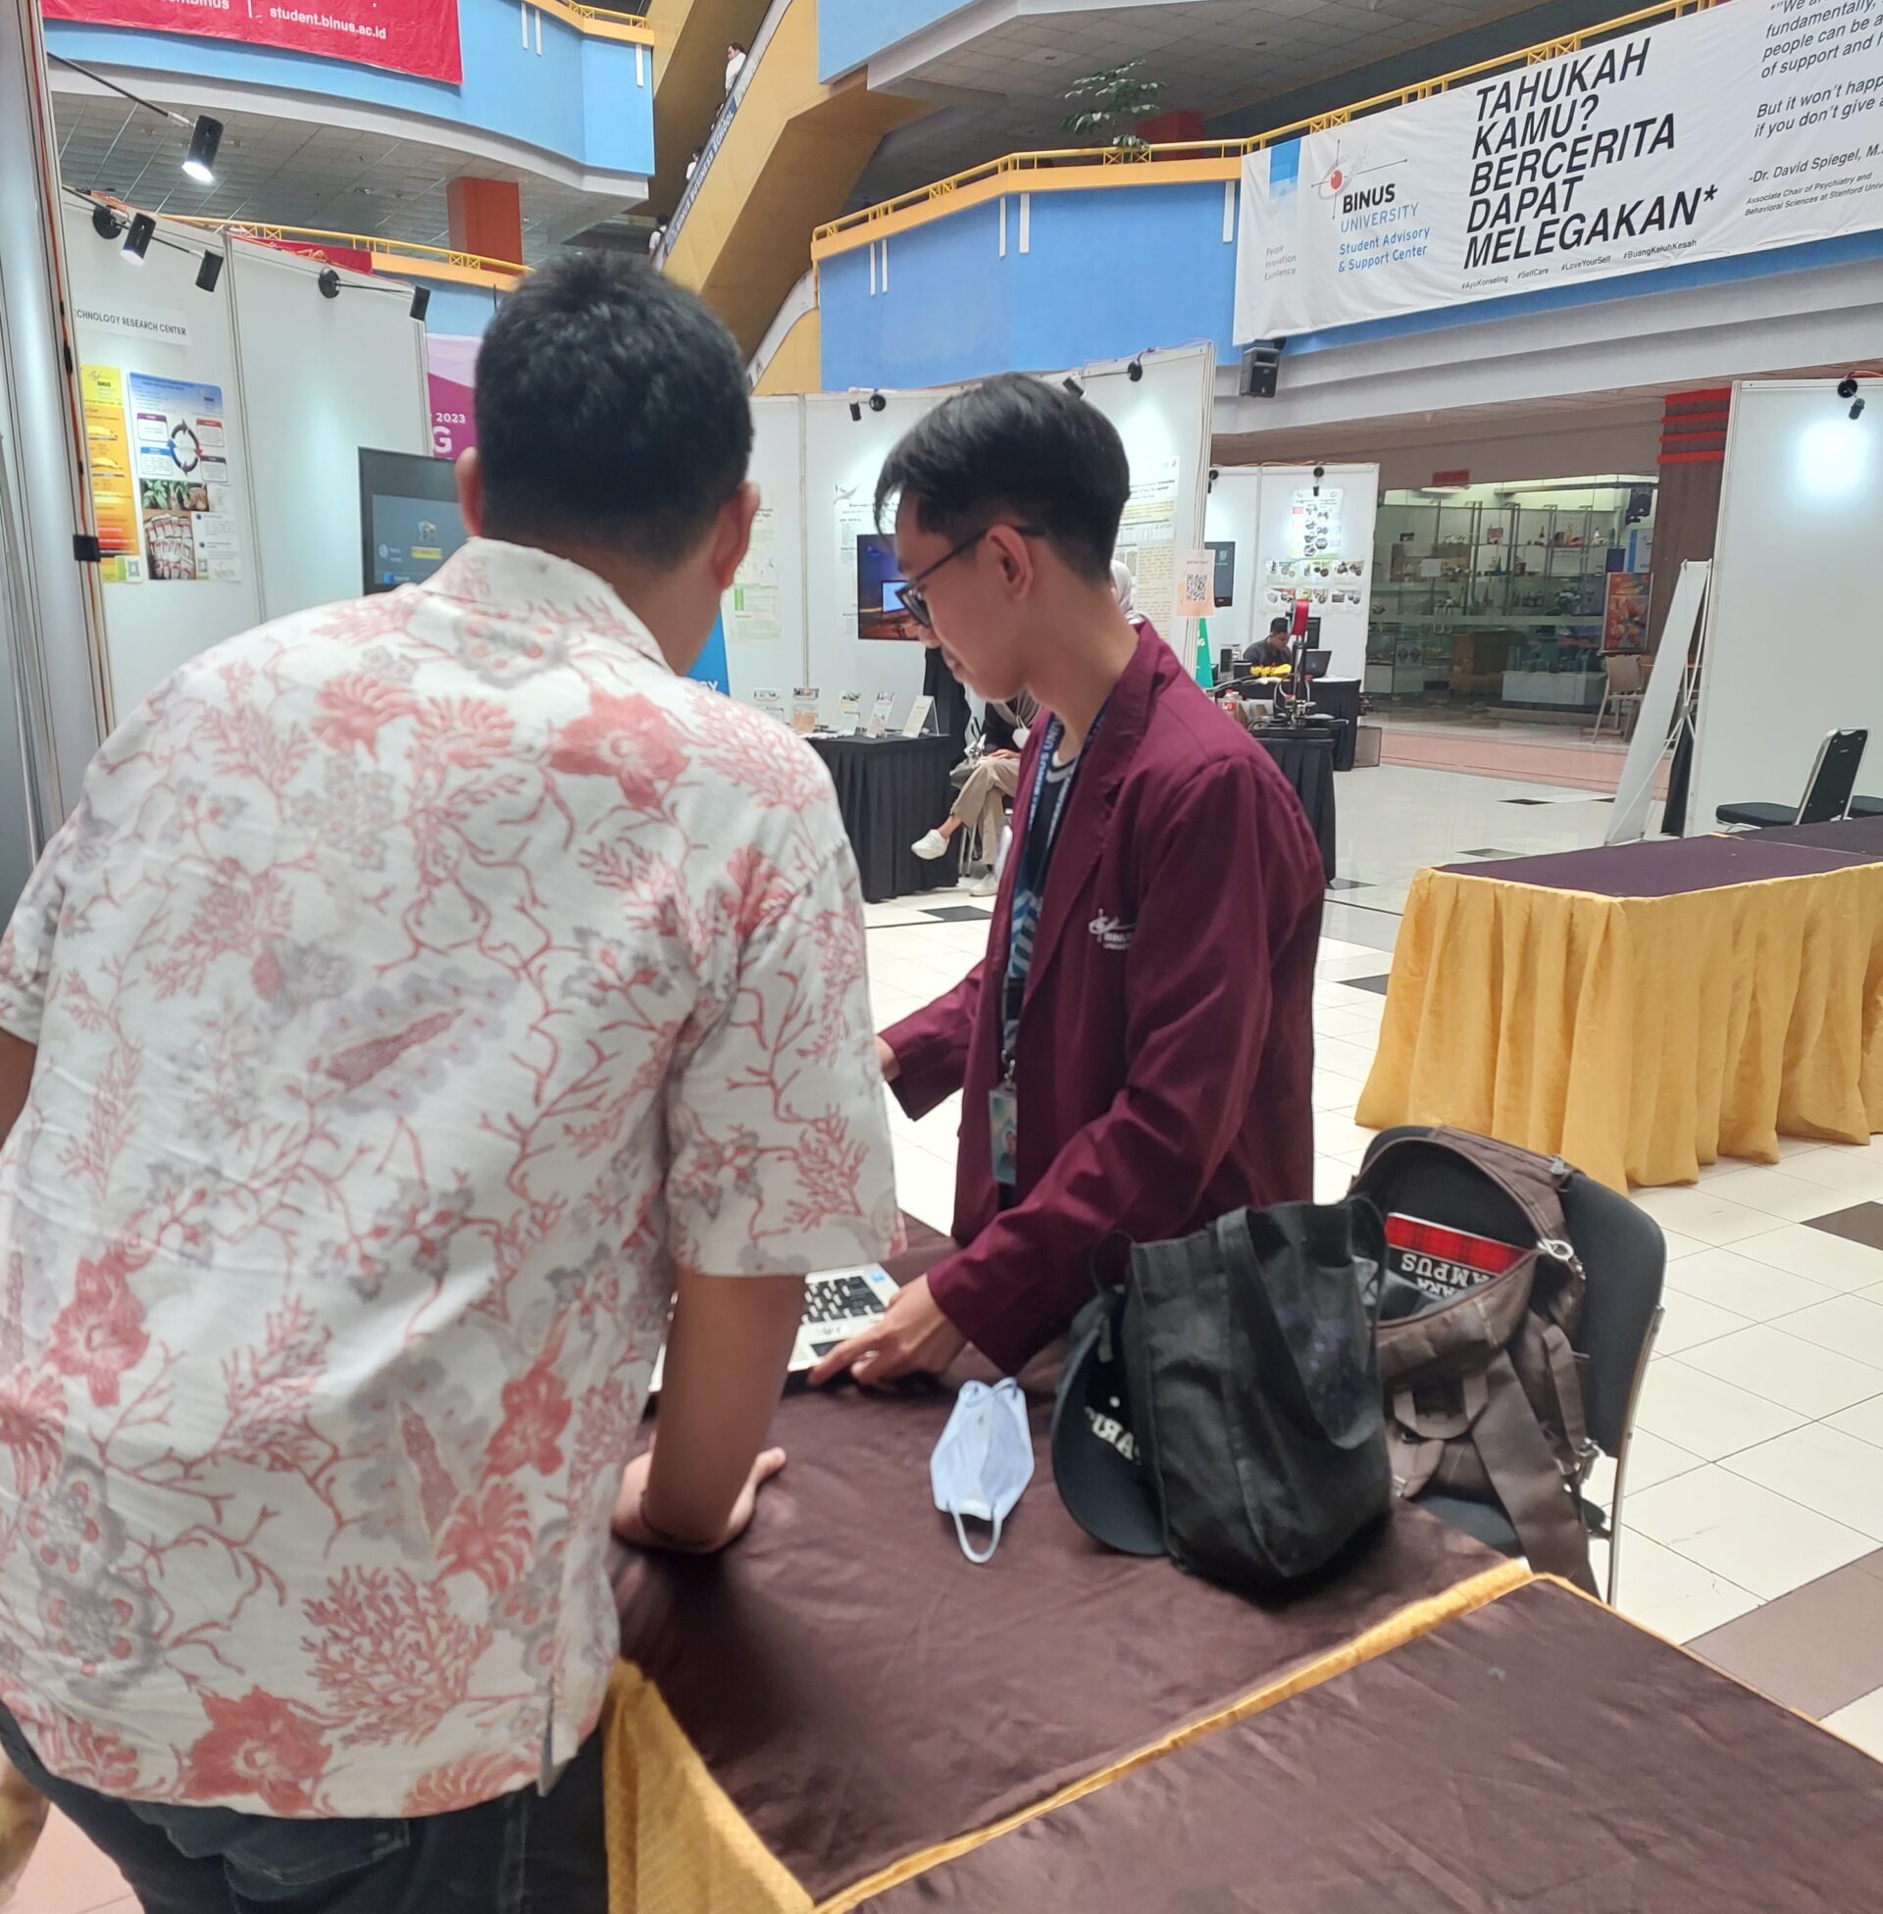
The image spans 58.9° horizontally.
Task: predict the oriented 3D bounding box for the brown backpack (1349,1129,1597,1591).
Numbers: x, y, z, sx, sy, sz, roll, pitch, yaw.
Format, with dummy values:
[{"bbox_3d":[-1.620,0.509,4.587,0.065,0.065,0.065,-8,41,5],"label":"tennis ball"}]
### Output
[{"bbox_3d":[0.644,0.486,2.073,0.230,0.450,0.300,-11,17,-40],"label":"brown backpack"}]

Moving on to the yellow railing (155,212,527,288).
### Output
[{"bbox_3d":[-8.479,-10.195,24.332,0.900,0.520,6.300,12,17,41],"label":"yellow railing"}]

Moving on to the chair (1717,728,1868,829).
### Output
[{"bbox_3d":[4.021,-0.663,7.933,0.450,0.820,0.500,-9,16,-35],"label":"chair"}]

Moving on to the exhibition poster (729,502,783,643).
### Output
[{"bbox_3d":[-1.210,-2.205,9.400,0.600,0.860,0.010,3,13,11],"label":"exhibition poster"}]

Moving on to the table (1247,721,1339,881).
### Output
[{"bbox_3d":[1.382,-0.776,8.575,1.150,0.750,0.650,0,13,0],"label":"table"}]

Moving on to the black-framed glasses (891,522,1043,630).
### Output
[{"bbox_3d":[0.044,-0.364,1.556,0.147,0.046,0.142,-32,3,19],"label":"black-framed glasses"}]

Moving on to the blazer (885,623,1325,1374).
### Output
[{"bbox_3d":[0.170,0.032,1.773,0.450,0.770,0.500,-7,15,-29],"label":"blazer"}]

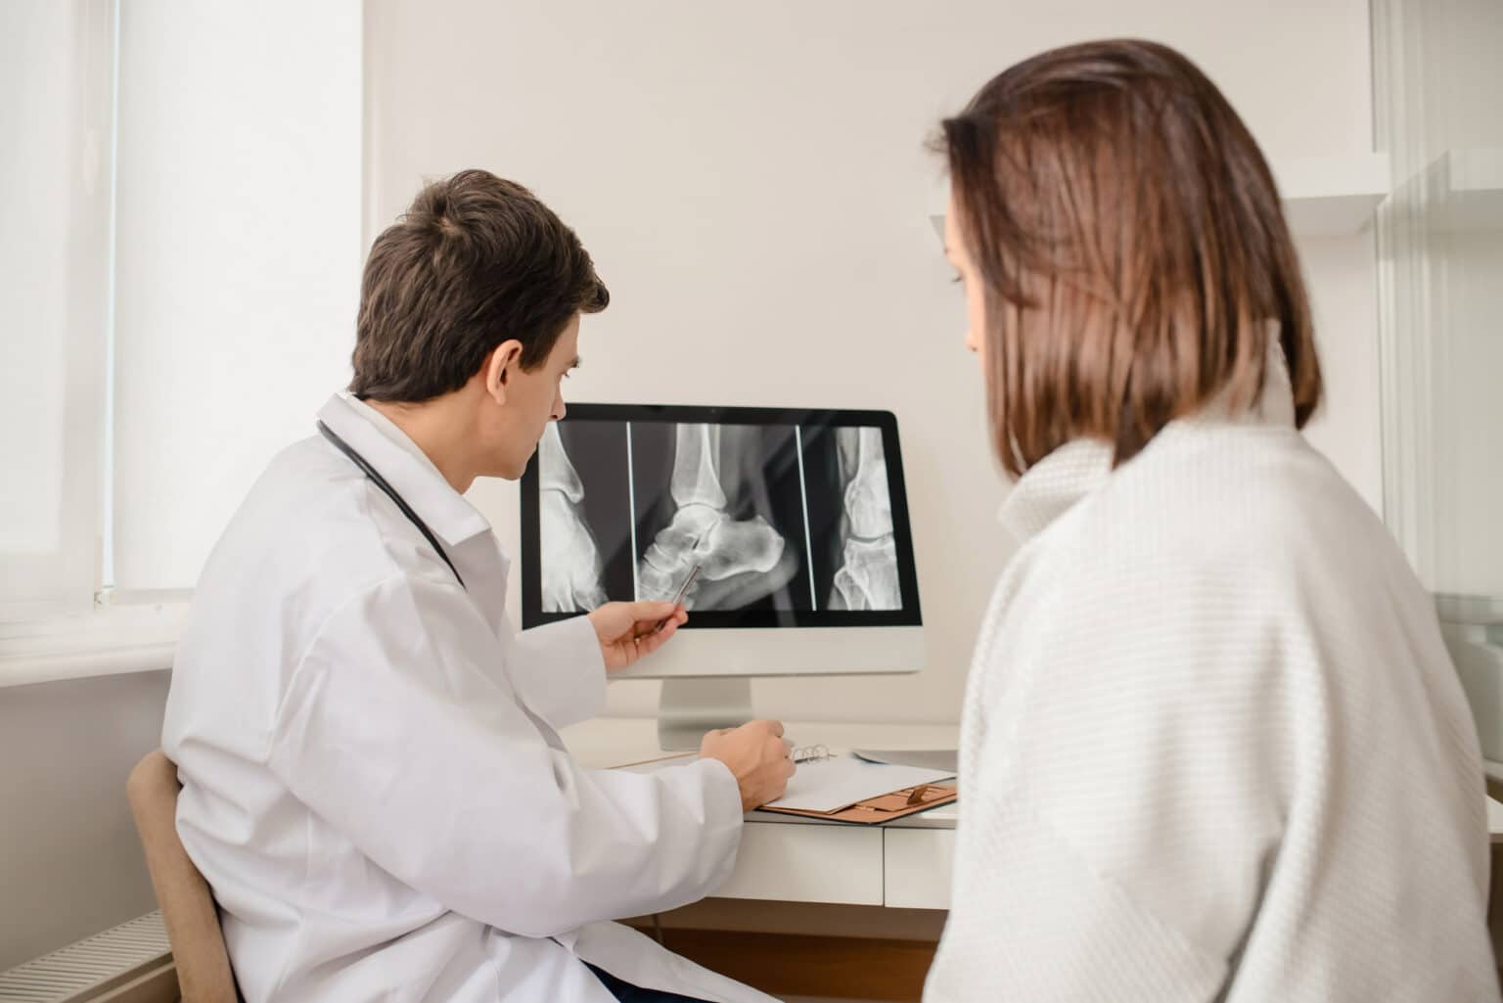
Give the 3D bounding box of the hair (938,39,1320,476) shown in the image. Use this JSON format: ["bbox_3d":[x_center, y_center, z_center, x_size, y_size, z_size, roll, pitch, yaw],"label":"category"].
[{"bbox_3d":[0.228,-0.150,0.900,0.200,0.270,0.235,2,-11,-37],"label":"hair"}]

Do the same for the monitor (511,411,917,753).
[{"bbox_3d":[-0.046,0.098,1.975,0.530,0.455,0.205,1,-2,-12],"label":"monitor"}]

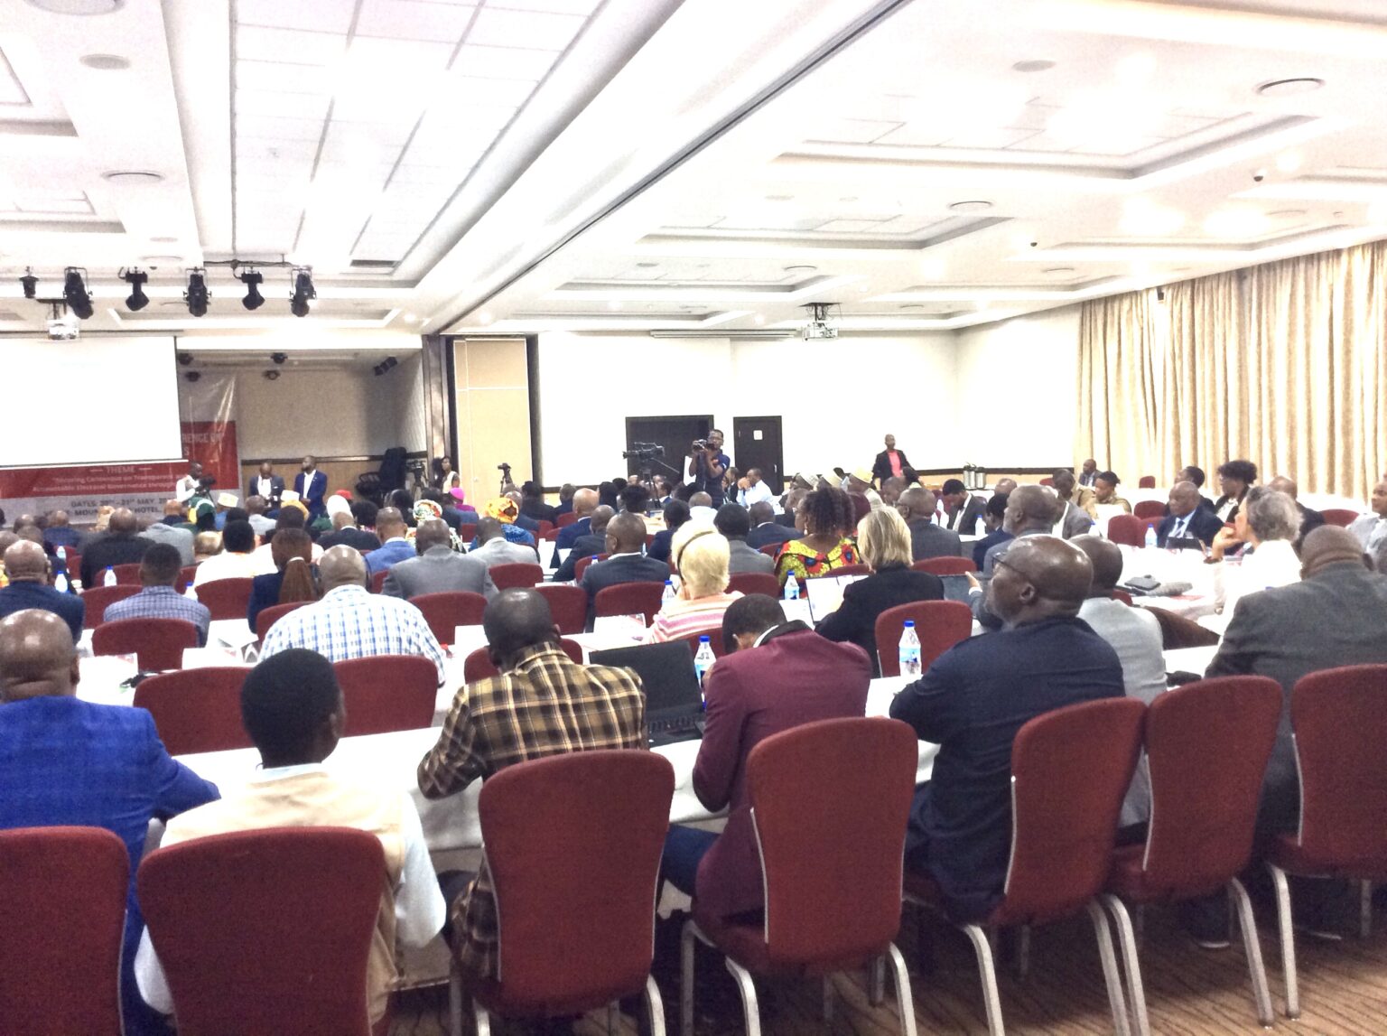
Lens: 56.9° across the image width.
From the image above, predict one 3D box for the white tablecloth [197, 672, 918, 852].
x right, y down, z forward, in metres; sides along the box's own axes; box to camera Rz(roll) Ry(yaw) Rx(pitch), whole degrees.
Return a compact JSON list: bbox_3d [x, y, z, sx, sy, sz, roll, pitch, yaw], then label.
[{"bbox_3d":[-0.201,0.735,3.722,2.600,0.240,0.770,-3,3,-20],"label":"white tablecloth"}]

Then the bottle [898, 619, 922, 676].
[{"bbox_3d":[0.736,0.451,4.357,0.070,0.220,0.070,-2,3,0],"label":"bottle"}]

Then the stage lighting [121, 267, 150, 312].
[{"bbox_3d":[-4.979,-2.036,11.400,0.270,0.400,0.300,-3,3,-20],"label":"stage lighting"}]

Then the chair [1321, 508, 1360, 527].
[{"bbox_3d":[5.063,0.396,10.477,0.570,0.910,0.445,-3,3,-20],"label":"chair"}]

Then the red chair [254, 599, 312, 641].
[{"bbox_3d":[-2.083,0.876,6.800,0.460,0.930,0.570,-3,3,-20],"label":"red chair"}]

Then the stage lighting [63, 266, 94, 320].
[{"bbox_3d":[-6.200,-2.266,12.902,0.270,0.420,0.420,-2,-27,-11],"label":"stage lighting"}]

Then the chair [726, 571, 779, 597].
[{"bbox_3d":[0.177,0.744,7.063,0.445,0.910,0.570,-3,3,-20],"label":"chair"}]

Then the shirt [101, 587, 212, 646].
[{"bbox_3d":[-2.600,0.618,6.235,0.500,0.620,0.380,-3,3,-20],"label":"shirt"}]

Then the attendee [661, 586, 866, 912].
[{"bbox_3d":[0.168,0.786,3.378,0.600,1.180,0.820,-3,3,-26],"label":"attendee"}]

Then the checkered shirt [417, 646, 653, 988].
[{"bbox_3d":[-0.385,0.670,3.158,0.570,0.740,0.500,-3,3,-20],"label":"checkered shirt"}]

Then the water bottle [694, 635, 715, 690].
[{"bbox_3d":[0.042,0.518,4.351,0.069,0.228,0.069,-3,3,-20],"label":"water bottle"}]

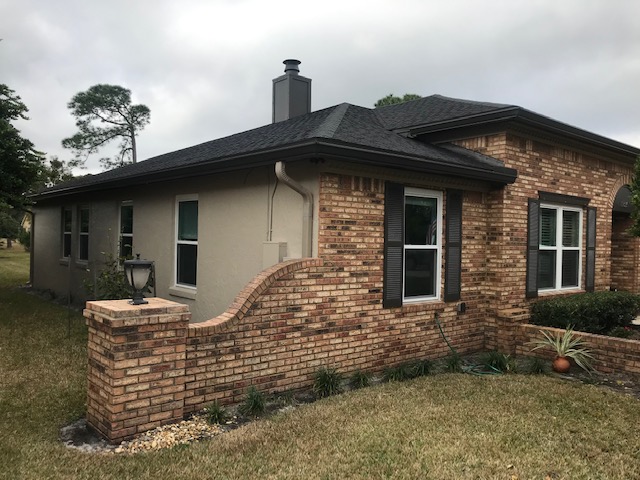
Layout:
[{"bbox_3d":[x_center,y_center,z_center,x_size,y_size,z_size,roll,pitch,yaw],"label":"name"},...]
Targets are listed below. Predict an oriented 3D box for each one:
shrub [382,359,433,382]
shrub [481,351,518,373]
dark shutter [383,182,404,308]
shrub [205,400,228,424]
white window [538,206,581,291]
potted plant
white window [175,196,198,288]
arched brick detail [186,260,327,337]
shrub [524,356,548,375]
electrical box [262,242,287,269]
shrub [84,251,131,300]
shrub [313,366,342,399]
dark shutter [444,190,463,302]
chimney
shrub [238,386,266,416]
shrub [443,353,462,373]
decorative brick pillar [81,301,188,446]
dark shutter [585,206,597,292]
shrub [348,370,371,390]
[{"bbox_3d":[1.026,1.487,6.073,0.500,0.210,0.280,1,0,-40],"label":"shrub"},{"bbox_3d":[2.255,1.500,6.539,0.400,0.260,0.360,1,0,-40],"label":"shrub"},{"bbox_3d":[0.910,0.071,6.407,0.355,1.539,0.040,1,0,-40],"label":"dark shutter"},{"bbox_3d":[-0.903,1.496,4.518,0.200,0.175,0.200,2,0,0],"label":"shrub"},{"bbox_3d":[4.106,0.135,8.838,1.680,1.420,0.100,1,0,-40],"label":"white window"},{"bbox_3d":[3.039,1.362,6.527,0.770,0.570,0.730,1,0,-40],"label":"potted plant"},{"bbox_3d":[-2.085,0.025,8.132,0.100,1.460,0.780,1,0,-40],"label":"white window"},{"bbox_3d":[-0.686,0.554,5.253,1.710,0.688,0.220,1,0,-40],"label":"arched brick detail"},{"bbox_3d":[2.696,1.530,6.447,0.270,0.210,0.260,1,0,-40],"label":"shrub"},{"bbox_3d":[-0.546,0.260,6.197,0.110,0.460,0.340,1,0,-40],"label":"electrical box"},{"bbox_3d":[-3.894,0.844,9.560,0.850,1.280,0.850,1,0,-40],"label":"shrub"},{"bbox_3d":[0.079,1.458,5.319,0.290,0.270,0.290,2,0,0],"label":"shrub"},{"bbox_3d":[1.854,0.092,7.188,0.375,1.545,0.040,1,0,-40],"label":"dark shutter"},{"bbox_3d":[-0.629,-3.328,11.671,0.600,1.490,0.700,1,0,-40],"label":"chimney"},{"bbox_3d":[-0.622,1.478,4.758,0.250,0.225,0.250,2,0,0],"label":"shrub"},{"bbox_3d":[1.638,1.493,6.399,0.250,0.230,0.250,1,0,0],"label":"shrub"},{"bbox_3d":[-1.590,1.067,4.488,0.670,1.032,0.700,1,0,-40],"label":"decorative brick pillar"},{"bbox_3d":[4.912,0.178,9.403,0.375,1.534,0.040,1,0,-40],"label":"dark shutter"},{"bbox_3d":[0.433,1.483,5.605,0.240,0.210,0.240,1,0,0],"label":"shrub"}]

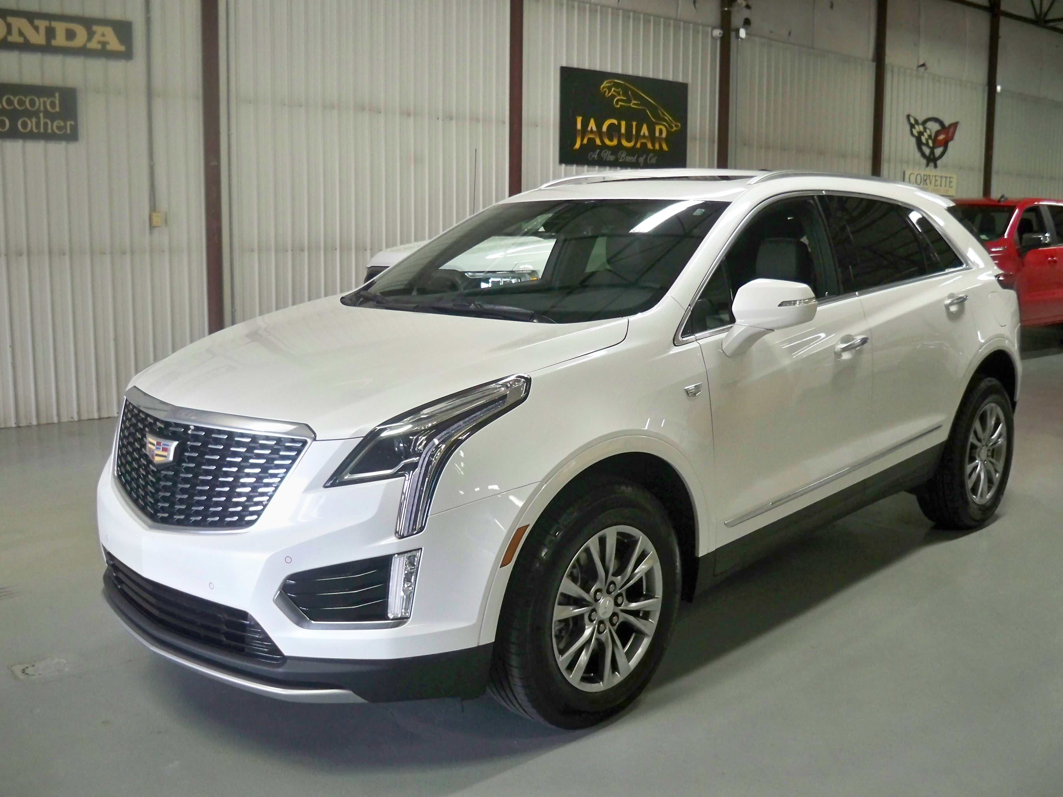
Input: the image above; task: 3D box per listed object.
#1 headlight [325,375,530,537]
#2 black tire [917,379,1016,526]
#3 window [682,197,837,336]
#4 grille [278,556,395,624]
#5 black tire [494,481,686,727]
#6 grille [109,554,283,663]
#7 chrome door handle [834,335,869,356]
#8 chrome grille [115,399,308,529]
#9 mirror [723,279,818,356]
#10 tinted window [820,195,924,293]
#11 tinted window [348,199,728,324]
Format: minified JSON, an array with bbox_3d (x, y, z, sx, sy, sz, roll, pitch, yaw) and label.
[{"bbox_3d":[-0.261,0.148,2.931,0.290,0.375,0.550,6,12,34],"label":"headlight"},{"bbox_3d":[2.154,0.254,5.320,0.240,0.752,0.755,9,13,43],"label":"black tire"},{"bbox_3d":[0.811,-0.497,3.869,1.040,0.465,0.060,-10,-5,-45],"label":"window"},{"bbox_3d":[-0.514,0.503,2.840,0.330,0.195,0.080,2,10,14],"label":"grille"},{"bbox_3d":[0.168,0.613,3.299,0.240,0.752,0.755,9,13,43],"label":"black tire"},{"bbox_3d":[-1.067,0.587,3.193,1.000,0.170,0.140,9,13,43],"label":"grille"},{"bbox_3d":[1.220,-0.204,4.112,0.060,0.055,0.240,9,13,43],"label":"chrome door handle"},{"bbox_3d":[-1.032,0.207,3.169,1.020,0.315,0.190,9,13,43],"label":"chrome grille"},{"bbox_3d":[0.797,-0.272,3.590,0.230,0.260,0.250,9,13,43],"label":"mirror"},{"bbox_3d":[1.429,-0.651,4.505,0.780,0.390,0.060,-10,-5,-45],"label":"tinted window"},{"bbox_3d":[0.024,-0.569,4.148,1.440,0.110,0.890,9,41,43],"label":"tinted window"}]

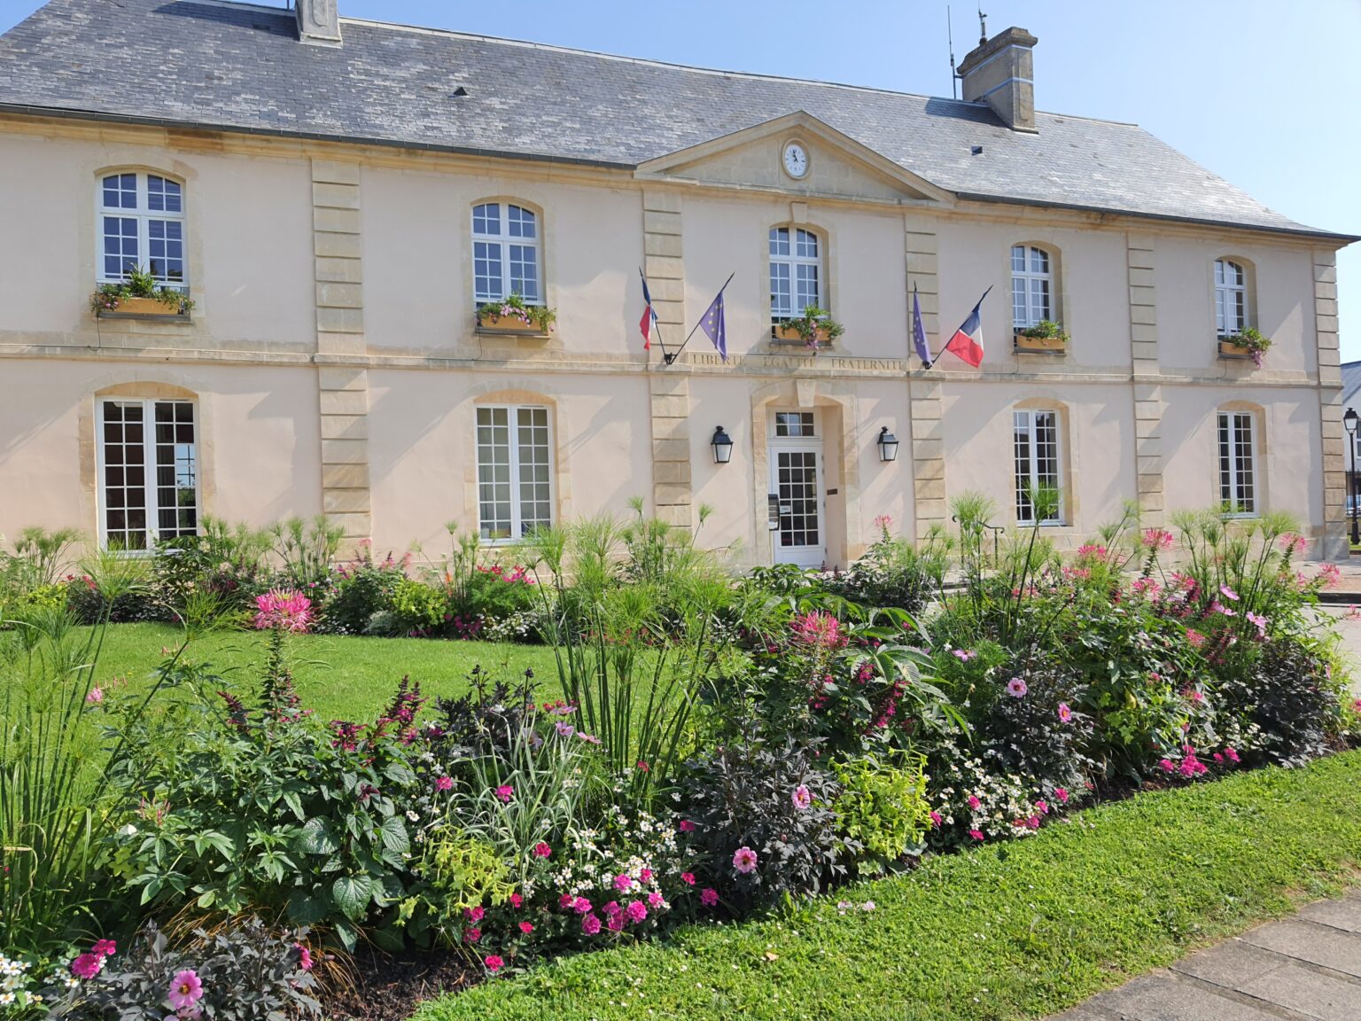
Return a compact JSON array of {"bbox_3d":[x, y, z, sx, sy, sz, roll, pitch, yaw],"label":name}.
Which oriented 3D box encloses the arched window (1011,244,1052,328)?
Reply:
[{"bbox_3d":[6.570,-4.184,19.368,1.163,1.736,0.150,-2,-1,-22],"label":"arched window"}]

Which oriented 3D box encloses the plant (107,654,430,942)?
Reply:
[{"bbox_3d":[-1.523,1.063,3.750,1.100,1.050,0.850,-1,-1,-22],"label":"plant"}]

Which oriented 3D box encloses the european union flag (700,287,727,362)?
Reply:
[{"bbox_3d":[0.510,-2.874,15.831,0.420,1.124,0.150,-2,-1,29],"label":"european union flag"}]

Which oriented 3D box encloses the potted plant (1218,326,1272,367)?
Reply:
[{"bbox_3d":[11.528,-3.353,20.930,1.000,0.780,0.420,-1,-1,-19],"label":"potted plant"}]

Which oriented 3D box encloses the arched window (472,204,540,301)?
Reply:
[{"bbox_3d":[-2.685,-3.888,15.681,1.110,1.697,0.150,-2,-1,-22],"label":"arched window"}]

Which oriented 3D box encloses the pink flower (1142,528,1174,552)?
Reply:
[{"bbox_3d":[2.899,0.174,6.200,0.190,0.145,0.190,-2,-1,25],"label":"pink flower"}]

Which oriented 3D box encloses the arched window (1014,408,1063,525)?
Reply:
[{"bbox_3d":[6.678,-0.825,19.337,1.294,2.198,0.150,-2,-1,-22],"label":"arched window"}]

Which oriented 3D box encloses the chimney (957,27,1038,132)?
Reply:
[{"bbox_3d":[6.989,-9.039,22.516,0.700,2.150,1.950,-1,-1,-19],"label":"chimney"}]

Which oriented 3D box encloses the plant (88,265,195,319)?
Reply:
[{"bbox_3d":[-7.133,-2.900,13.535,1.190,0.614,0.380,-2,-1,-22],"label":"plant"}]

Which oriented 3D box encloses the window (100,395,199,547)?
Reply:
[{"bbox_3d":[-7.537,-0.519,14.462,1.270,2.200,0.150,-1,-1,-19],"label":"window"}]

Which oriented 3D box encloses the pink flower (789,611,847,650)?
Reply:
[{"bbox_3d":[0.599,0.521,4.450,0.235,0.155,0.220,-2,0,7],"label":"pink flower"}]

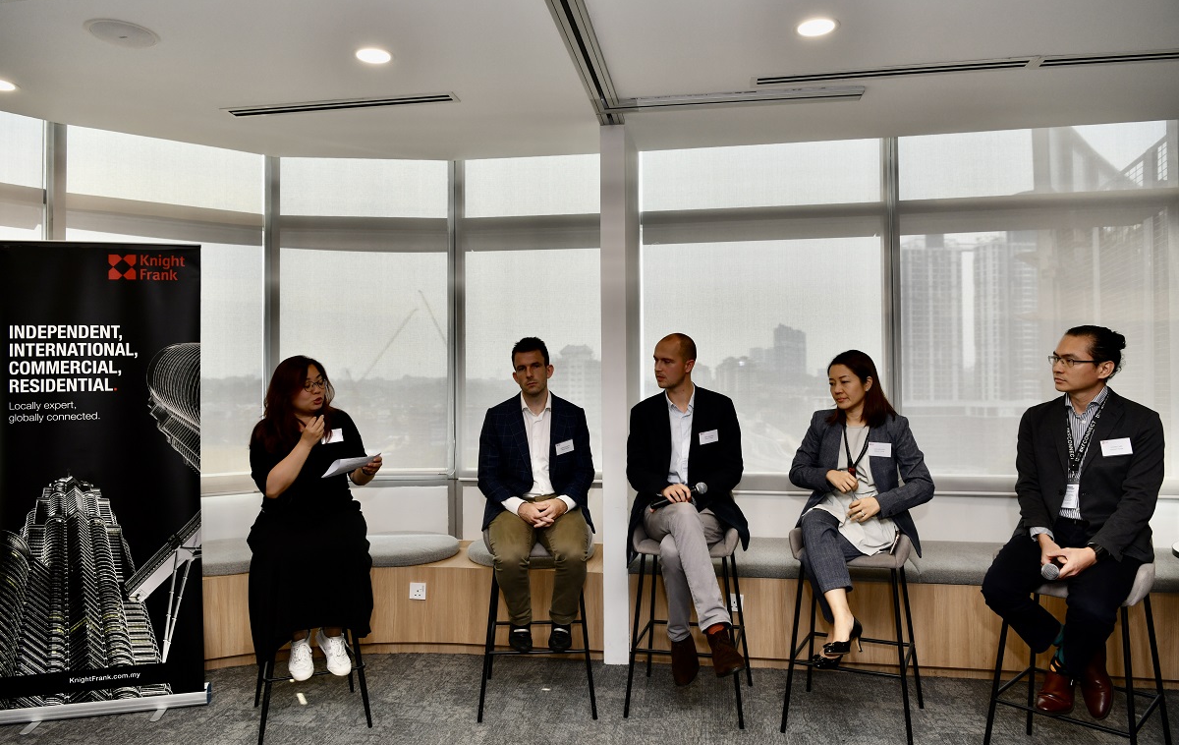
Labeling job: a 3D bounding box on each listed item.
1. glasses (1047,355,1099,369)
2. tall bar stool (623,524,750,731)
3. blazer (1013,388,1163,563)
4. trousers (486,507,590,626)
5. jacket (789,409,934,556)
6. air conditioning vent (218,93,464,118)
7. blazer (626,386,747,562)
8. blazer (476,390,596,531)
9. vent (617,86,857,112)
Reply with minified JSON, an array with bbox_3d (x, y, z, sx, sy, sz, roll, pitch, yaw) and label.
[{"bbox_3d":[1.755,-0.030,2.800,0.140,0.042,0.140,0,-1,-8],"label":"glasses"},{"bbox_3d":[0.451,1.032,3.498,0.490,0.860,0.490,-1,-1,16],"label":"tall bar stool"},{"bbox_3d":[1.803,0.376,2.857,0.459,0.635,0.450,-1,-1,38],"label":"blazer"},{"bbox_3d":[-0.208,0.807,3.412,0.440,0.520,0.600,-1,-1,-2],"label":"trousers"},{"bbox_3d":[1.142,0.467,3.326,0.578,0.615,0.400,-1,-1,24],"label":"jacket"},{"bbox_3d":[-1.173,-1.261,3.688,1.140,0.040,0.130,-1,-1,10],"label":"air conditioning vent"},{"bbox_3d":[0.430,0.453,3.503,0.535,0.779,0.420,-1,-1,13],"label":"blazer"},{"bbox_3d":[-0.238,0.403,3.526,0.533,0.625,0.400,-1,-1,-2],"label":"blazer"},{"bbox_3d":[0.696,-1.278,3.670,1.110,0.050,0.180,-1,-1,7],"label":"vent"}]

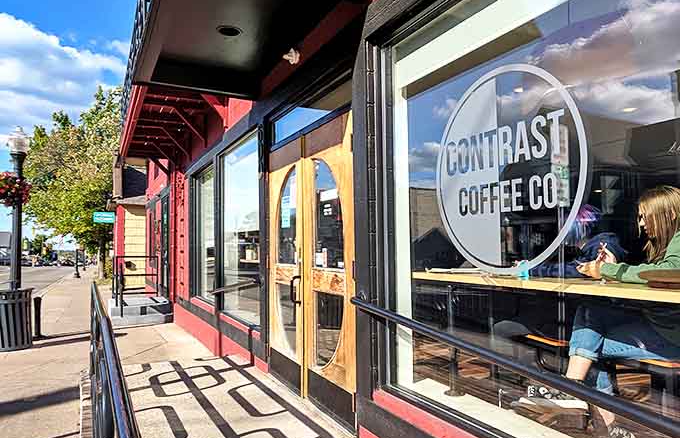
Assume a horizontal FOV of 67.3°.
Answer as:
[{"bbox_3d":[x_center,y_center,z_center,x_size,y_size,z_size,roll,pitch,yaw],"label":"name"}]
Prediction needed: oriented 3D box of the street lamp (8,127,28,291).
[{"bbox_3d":[-5.825,0.249,9.189,0.380,3.870,0.380,1,-3,-25],"label":"street lamp"}]

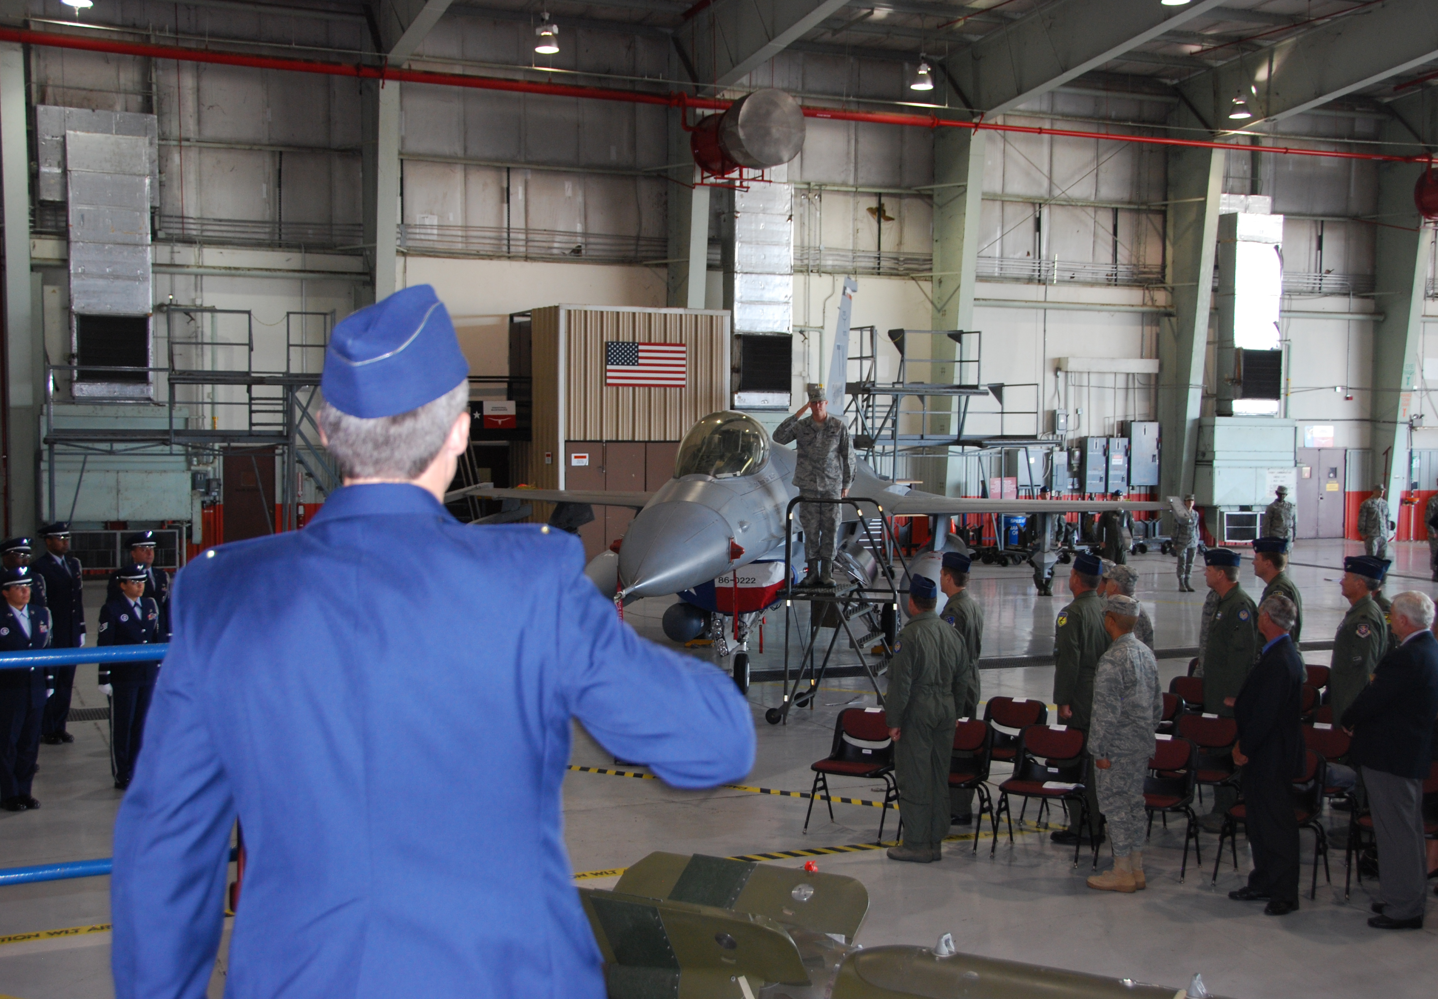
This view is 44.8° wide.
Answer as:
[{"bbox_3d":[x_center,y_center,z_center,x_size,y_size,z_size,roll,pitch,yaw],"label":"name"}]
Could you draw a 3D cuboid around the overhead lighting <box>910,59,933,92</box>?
[{"bbox_3d":[3.128,-6.572,26.963,0.360,0.520,0.360,0,3,0],"label":"overhead lighting"}]

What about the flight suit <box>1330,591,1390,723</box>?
[{"bbox_3d":[4.281,1.418,11.630,0.330,1.550,0.540,1,2,26],"label":"flight suit"}]

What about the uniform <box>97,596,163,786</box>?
[{"bbox_3d":[-4.373,1.414,12.950,0.470,1.410,0.300,-2,3,-38],"label":"uniform"}]

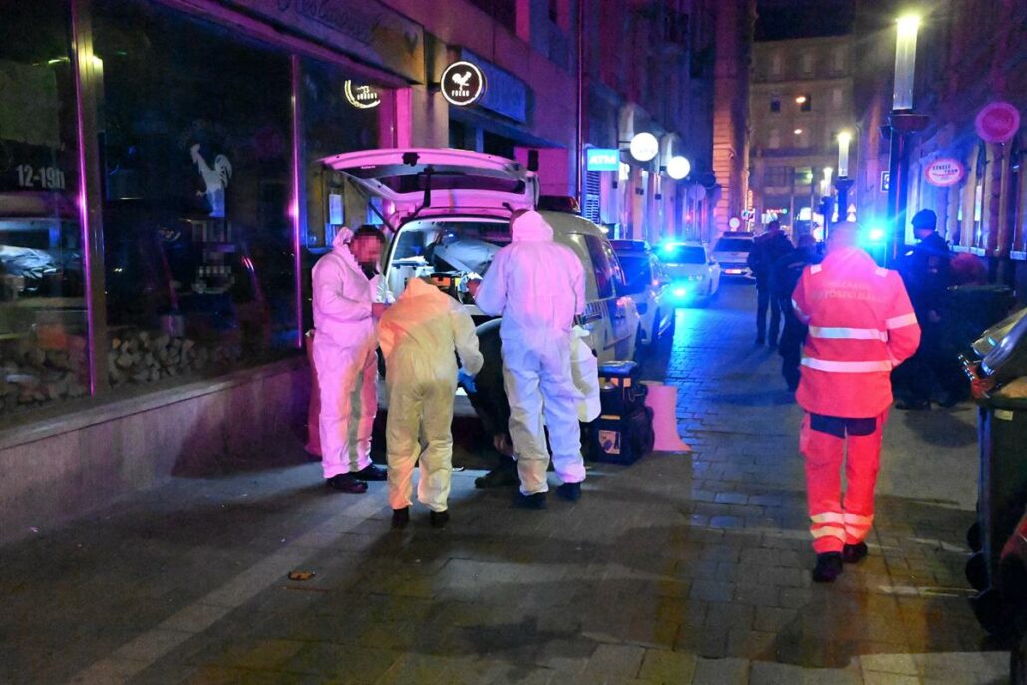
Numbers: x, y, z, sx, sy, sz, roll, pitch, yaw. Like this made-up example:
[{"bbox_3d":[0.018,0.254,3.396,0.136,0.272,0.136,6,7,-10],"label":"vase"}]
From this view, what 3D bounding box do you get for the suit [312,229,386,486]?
[{"bbox_3d":[-1.055,0.090,7.062,0.500,1.700,0.550,2,6,15],"label":"suit"}]

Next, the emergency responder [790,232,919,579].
[{"bbox_3d":[1.660,0.255,5.290,0.660,1.740,0.450,2,6,14],"label":"emergency responder"}]

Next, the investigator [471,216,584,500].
[{"bbox_3d":[0.090,0.082,6.657,0.680,1.800,0.550,-1,6,-7],"label":"investigator"}]

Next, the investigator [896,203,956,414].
[{"bbox_3d":[3.842,-0.306,10.154,0.500,1.850,0.550,3,7,25],"label":"investigator"}]

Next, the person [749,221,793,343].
[{"bbox_3d":[3.742,-0.848,15.708,0.600,1.780,0.420,1,6,12],"label":"person"}]

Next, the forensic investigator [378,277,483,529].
[{"bbox_3d":[-0.495,0.312,6.378,0.600,1.400,0.700,1,6,7],"label":"forensic investigator"}]

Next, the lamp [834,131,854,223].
[{"bbox_3d":[9.517,-3.833,31.267,0.500,4.500,0.500,2,6,15],"label":"lamp"}]

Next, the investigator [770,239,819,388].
[{"bbox_3d":[2.931,-0.340,11.111,0.550,1.720,0.450,5,8,40],"label":"investigator"}]

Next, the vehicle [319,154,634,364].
[{"bbox_3d":[0.036,-0.396,9.567,1.820,2.150,5.000,2,6,15],"label":"vehicle"}]

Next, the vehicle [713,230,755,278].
[{"bbox_3d":[8.084,-3.109,38.335,1.850,1.600,4.500,2,6,15],"label":"vehicle"}]

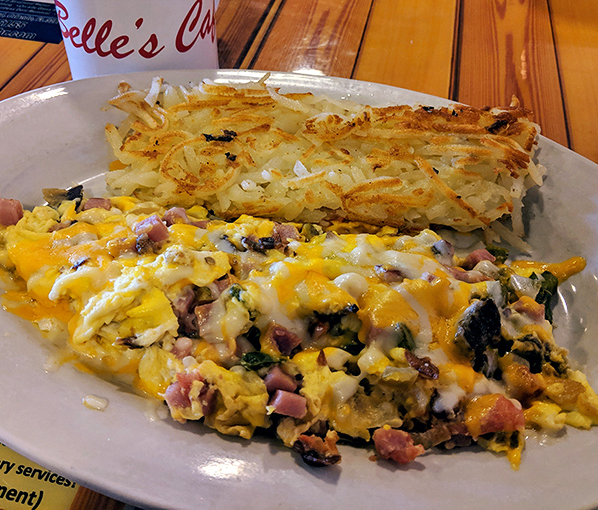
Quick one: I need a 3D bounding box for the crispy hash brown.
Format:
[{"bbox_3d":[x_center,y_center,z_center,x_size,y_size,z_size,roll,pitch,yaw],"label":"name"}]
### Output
[{"bbox_3d":[0.011,-0.050,0.244,0.178,0.034,0.060,4,49,0],"label":"crispy hash brown"}]

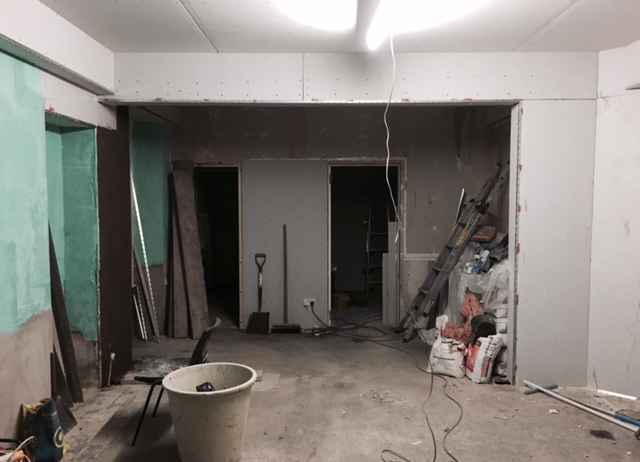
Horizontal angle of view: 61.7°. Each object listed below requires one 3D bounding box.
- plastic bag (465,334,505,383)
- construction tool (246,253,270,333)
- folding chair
[{"bbox_3d":[1.435,1.092,4.728,0.140,0.420,0.290,11,2,-18],"label":"plastic bag"},{"bbox_3d":[-0.722,0.737,6.400,0.265,0.940,0.130,1,-2,0],"label":"construction tool"},{"bbox_3d":[-0.953,0.985,3.660,0.520,0.760,0.480,0,3,1],"label":"folding chair"}]

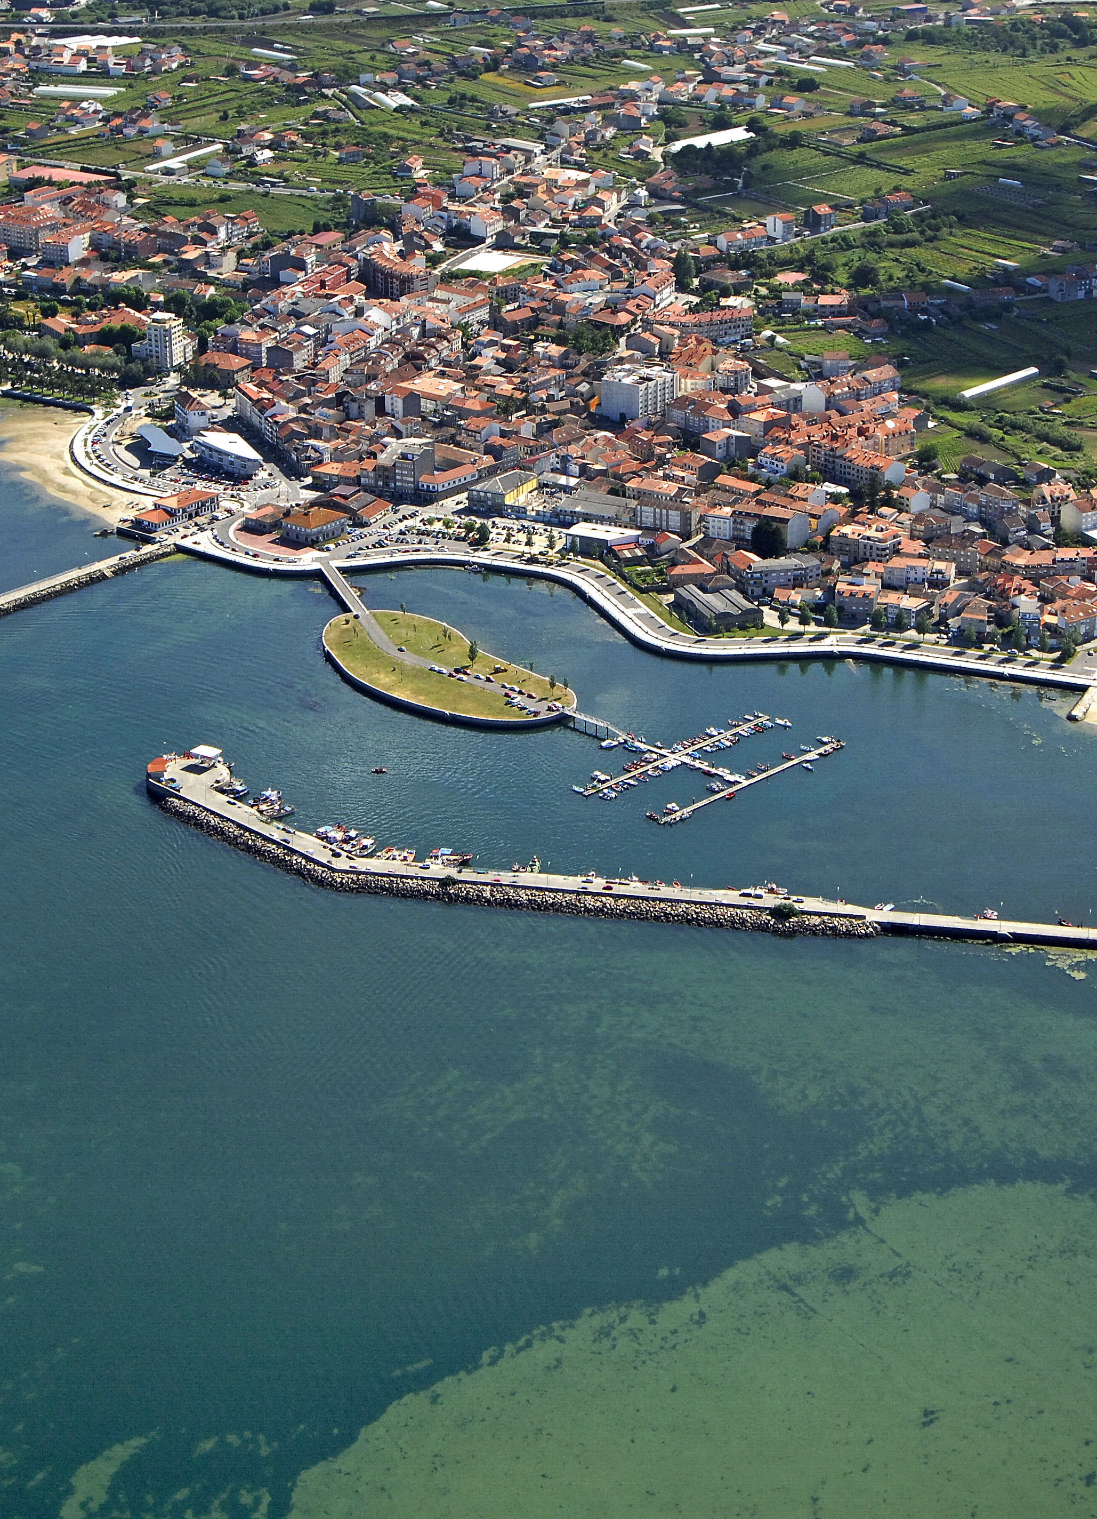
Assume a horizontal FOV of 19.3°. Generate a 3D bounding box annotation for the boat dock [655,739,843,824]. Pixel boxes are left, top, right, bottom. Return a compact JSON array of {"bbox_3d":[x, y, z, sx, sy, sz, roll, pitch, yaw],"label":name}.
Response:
[{"bbox_3d":[71.730,7.900,1141.470,2.700,1.100,98.600,19,28,39],"label":"boat dock"}]

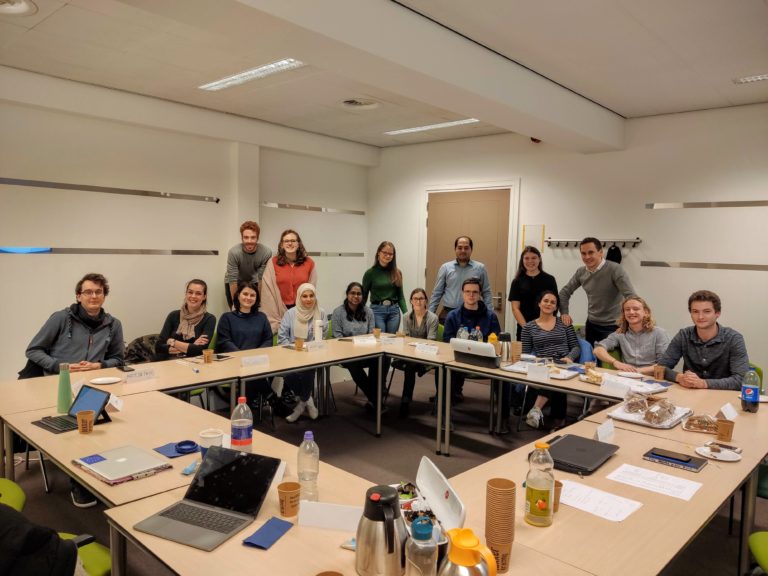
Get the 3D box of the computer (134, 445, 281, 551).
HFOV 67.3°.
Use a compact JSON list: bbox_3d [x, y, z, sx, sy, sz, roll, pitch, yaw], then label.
[{"bbox_3d":[-0.561,0.669,1.870,0.304,0.163,0.350,3,5,24],"label":"computer"}]

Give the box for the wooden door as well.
[{"bbox_3d":[0.916,0.038,6.628,1.112,2.276,0.060,5,6,41],"label":"wooden door"}]

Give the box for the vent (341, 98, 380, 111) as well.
[{"bbox_3d":[-0.207,-1.599,5.063,0.360,0.060,0.360,2,4,0],"label":"vent"}]

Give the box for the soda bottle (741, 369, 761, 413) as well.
[{"bbox_3d":[2.126,0.591,3.334,0.087,0.252,0.087,6,6,43],"label":"soda bottle"}]

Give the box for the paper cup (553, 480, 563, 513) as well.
[{"bbox_3d":[0.580,0.728,2.007,0.078,0.090,0.078,2,4,0],"label":"paper cup"}]

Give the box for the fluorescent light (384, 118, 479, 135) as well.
[{"bbox_3d":[0.478,-1.691,6.013,1.210,0.060,0.150,5,6,41],"label":"fluorescent light"}]

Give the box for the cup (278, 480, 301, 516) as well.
[{"bbox_3d":[-0.314,0.708,1.924,0.078,0.091,0.078,2,4,0],"label":"cup"}]

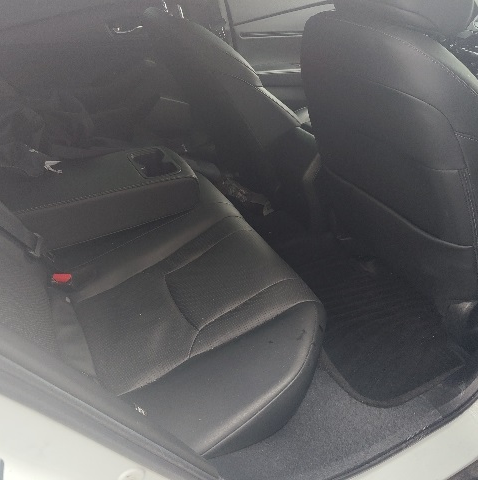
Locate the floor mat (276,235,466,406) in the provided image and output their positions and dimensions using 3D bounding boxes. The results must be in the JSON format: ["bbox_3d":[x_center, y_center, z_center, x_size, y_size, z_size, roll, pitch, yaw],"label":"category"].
[{"bbox_3d":[0.348,0.212,1.283,0.400,0.050,0.550,-15,39,-23],"label":"floor mat"}]

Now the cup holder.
[{"bbox_3d":[-0.206,-0.165,1.049,0.092,0.060,0.145,-15,39,-23],"label":"cup holder"}]

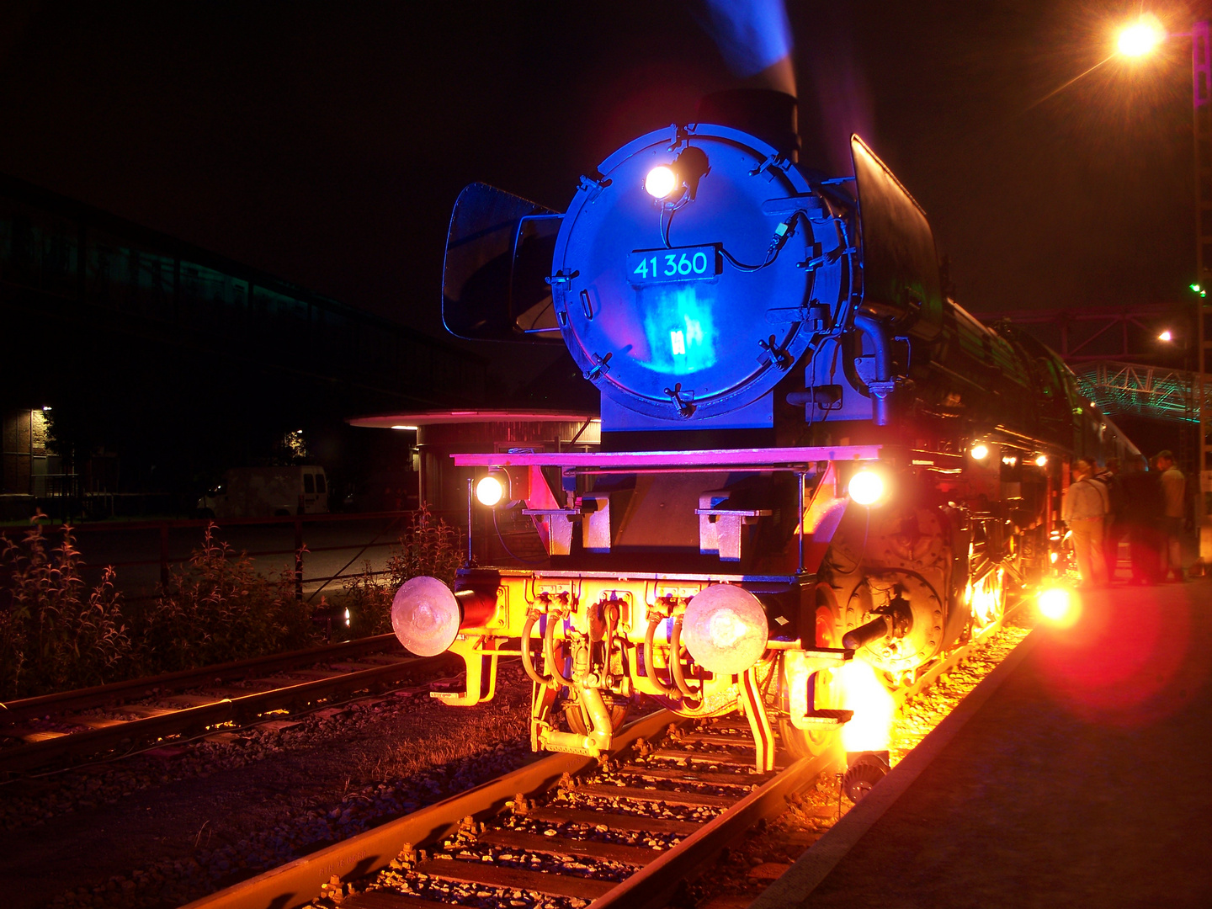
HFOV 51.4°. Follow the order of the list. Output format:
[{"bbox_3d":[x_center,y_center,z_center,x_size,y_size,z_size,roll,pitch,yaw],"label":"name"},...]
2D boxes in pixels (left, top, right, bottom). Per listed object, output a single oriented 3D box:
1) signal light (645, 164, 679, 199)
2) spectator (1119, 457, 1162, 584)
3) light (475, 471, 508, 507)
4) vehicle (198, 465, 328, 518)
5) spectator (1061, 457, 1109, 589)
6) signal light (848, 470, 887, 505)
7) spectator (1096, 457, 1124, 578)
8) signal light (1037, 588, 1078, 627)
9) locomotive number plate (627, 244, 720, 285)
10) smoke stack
[{"bbox_3d":[0.356,-1.721,7.970,0.220,0.225,0.200,-1,-2,25],"label":"signal light"},{"bbox_3d":[7.506,0.917,17.700,0.540,1.770,0.360,-1,-2,6],"label":"spectator"},{"bbox_3d":[-0.773,0.243,8.500,0.230,0.240,0.200,-1,-2,25],"label":"light"},{"bbox_3d":[-13.000,1.580,47.600,4.650,2.250,1.980,-1,-2,17],"label":"vehicle"},{"bbox_3d":[6.443,0.914,16.900,0.580,1.750,0.420,0,-2,0],"label":"spectator"},{"bbox_3d":[1.539,0.199,7.450,0.230,0.230,0.200,-1,-2,25],"label":"signal light"},{"bbox_3d":[7.214,0.940,18.000,0.500,1.740,0.350,0,-2,-11],"label":"spectator"},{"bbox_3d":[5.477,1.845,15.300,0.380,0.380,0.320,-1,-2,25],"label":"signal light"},{"bbox_3d":[0.432,-1.206,8.081,0.610,0.210,0.090,-1,-2,25],"label":"locomotive number plate"},{"bbox_3d":[1.082,-2.406,9.556,0.780,0.550,0.780,-1,-2,25],"label":"smoke stack"}]

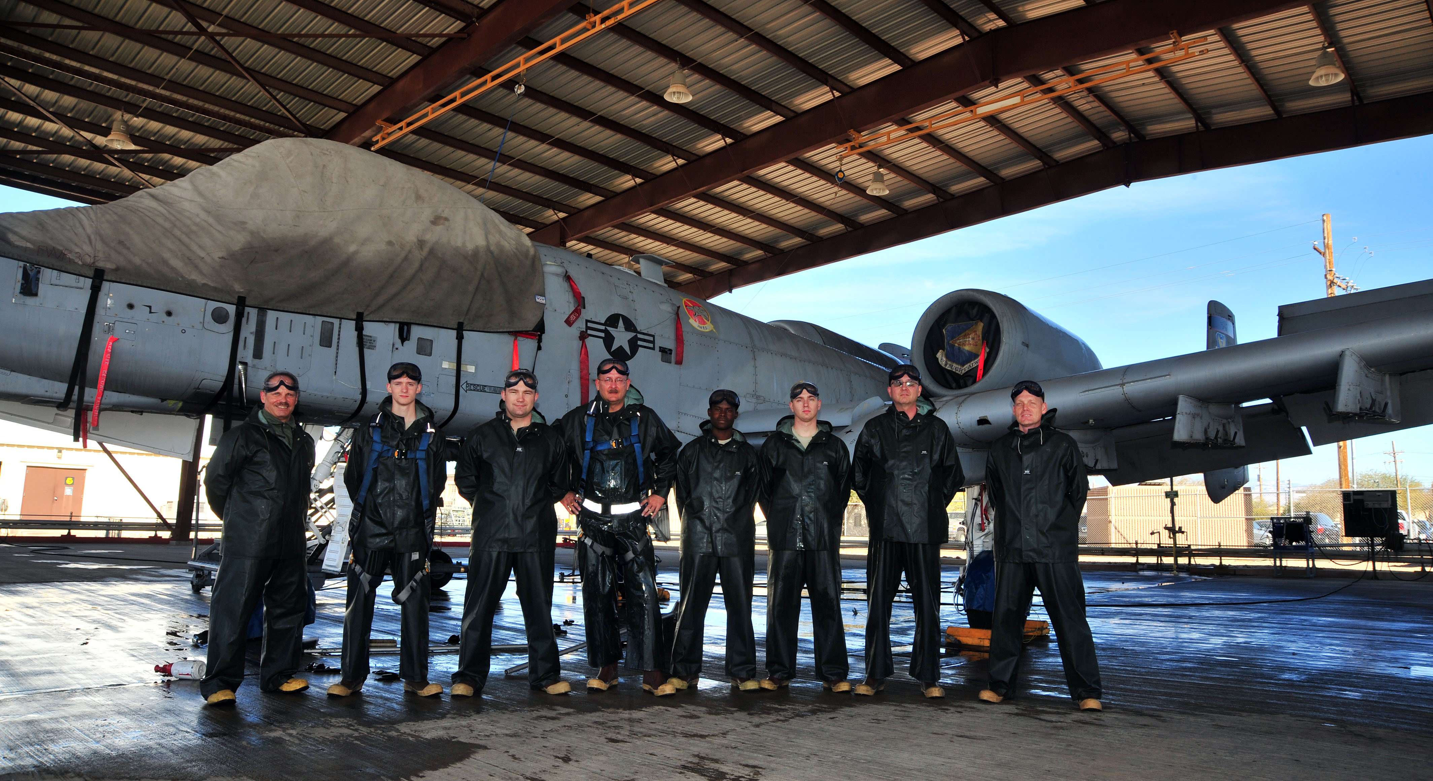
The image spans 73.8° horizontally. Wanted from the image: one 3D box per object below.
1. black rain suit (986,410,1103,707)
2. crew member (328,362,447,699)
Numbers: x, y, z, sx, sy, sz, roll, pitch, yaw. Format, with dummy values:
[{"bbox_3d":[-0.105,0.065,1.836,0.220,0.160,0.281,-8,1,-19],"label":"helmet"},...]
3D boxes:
[{"bbox_3d":[1.806,0.903,5.310,0.619,1.579,0.380,-2,-7,19],"label":"black rain suit"},{"bbox_3d":[-1.841,0.725,5.340,0.623,1.798,0.460,4,-9,-20],"label":"crew member"}]

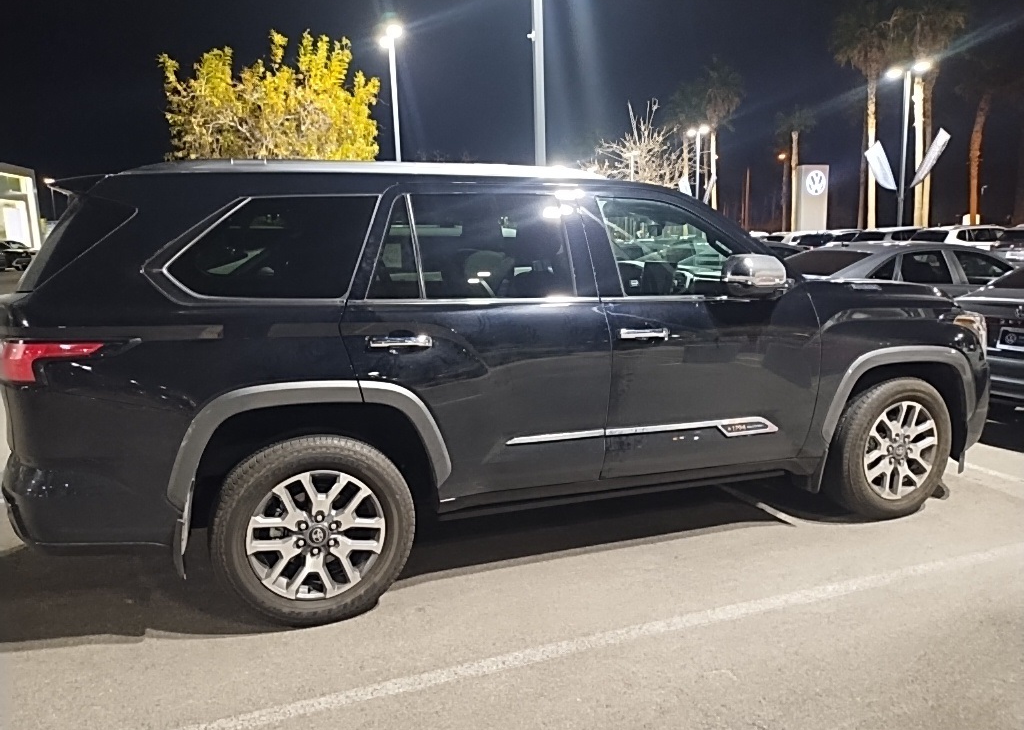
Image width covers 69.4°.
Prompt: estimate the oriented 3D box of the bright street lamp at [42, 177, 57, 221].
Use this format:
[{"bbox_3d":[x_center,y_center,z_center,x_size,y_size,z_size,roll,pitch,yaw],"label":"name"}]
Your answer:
[{"bbox_3d":[-36.712,-11.173,59.625,0.500,7.678,1.700,-4,10,-12],"label":"bright street lamp"}]

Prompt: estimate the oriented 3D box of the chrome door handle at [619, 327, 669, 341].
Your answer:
[{"bbox_3d":[0.610,-0.141,3.379,0.250,0.050,0.055,-4,9,-20],"label":"chrome door handle"}]

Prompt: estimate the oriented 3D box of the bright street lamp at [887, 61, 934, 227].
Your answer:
[{"bbox_3d":[14.046,-7.077,26.611,0.500,7.501,1.600,-4,10,-12],"label":"bright street lamp"}]

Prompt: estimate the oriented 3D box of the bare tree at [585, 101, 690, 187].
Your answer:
[{"bbox_3d":[7.546,-10.687,43.765,6.200,9.399,5.800,-2,9,0],"label":"bare tree"}]

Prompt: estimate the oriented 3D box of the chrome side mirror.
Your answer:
[{"bbox_3d":[1.152,-0.425,3.483,0.280,0.210,0.170,-8,11,-37],"label":"chrome side mirror"}]

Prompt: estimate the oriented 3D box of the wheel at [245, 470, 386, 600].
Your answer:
[{"bbox_3d":[-0.814,0.678,3.073,0.545,0.545,0.210,-4,10,-20],"label":"wheel"}]

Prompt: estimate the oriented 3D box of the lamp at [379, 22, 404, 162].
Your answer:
[{"bbox_3d":[-3.298,-5.835,21.526,0.450,7.682,1.600,-4,10,-12],"label":"lamp"}]

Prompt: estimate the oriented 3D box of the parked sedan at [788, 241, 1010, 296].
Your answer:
[{"bbox_3d":[5.111,-0.816,9.408,4.780,1.470,1.820,-4,10,-20],"label":"parked sedan"}]

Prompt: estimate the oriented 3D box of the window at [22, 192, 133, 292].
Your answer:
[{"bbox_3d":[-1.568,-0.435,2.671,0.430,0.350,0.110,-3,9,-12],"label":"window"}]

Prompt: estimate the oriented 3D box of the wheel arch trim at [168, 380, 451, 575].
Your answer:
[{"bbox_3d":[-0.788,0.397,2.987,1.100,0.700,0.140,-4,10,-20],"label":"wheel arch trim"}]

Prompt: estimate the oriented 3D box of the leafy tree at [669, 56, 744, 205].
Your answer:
[{"bbox_3d":[13.745,-14.438,52.118,5.000,13.727,4.200,-2,9,0],"label":"leafy tree"}]

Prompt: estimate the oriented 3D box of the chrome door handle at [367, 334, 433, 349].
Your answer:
[{"bbox_3d":[-0.447,-0.091,2.984,0.250,0.050,0.055,-4,9,-20],"label":"chrome door handle"}]

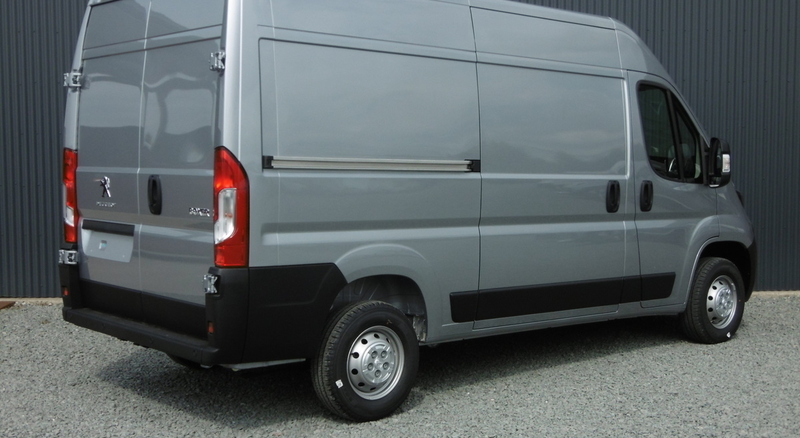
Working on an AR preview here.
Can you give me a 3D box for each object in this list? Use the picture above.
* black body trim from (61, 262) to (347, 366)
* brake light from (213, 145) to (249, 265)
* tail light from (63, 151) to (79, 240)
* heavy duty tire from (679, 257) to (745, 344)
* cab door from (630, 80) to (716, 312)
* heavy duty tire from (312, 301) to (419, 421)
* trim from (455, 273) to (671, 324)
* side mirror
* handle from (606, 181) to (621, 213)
[{"bbox_3d":[-1.250,0.430,5.819,0.795,0.505,2.000,-2,4,-40],"label":"black body trim"},{"bbox_3d":[-0.836,-0.055,4.918,0.140,0.600,0.150,-2,4,-40],"label":"brake light"},{"bbox_3d":[-2.041,-0.147,6.331,0.140,0.600,0.150,-2,4,-40],"label":"tail light"},{"bbox_3d":[2.445,0.643,7.808,0.684,0.684,0.220,-2,4,-40],"label":"heavy duty tire"},{"bbox_3d":[1.982,-0.218,7.304,1.060,1.680,0.210,-2,4,-40],"label":"cab door"},{"bbox_3d":[-0.192,0.794,5.588,0.684,0.684,0.220,-2,4,-40],"label":"heavy duty tire"},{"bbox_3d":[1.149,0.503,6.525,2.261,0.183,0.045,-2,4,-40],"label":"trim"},{"bbox_3d":[2.333,-0.415,7.301,0.140,0.365,0.200,-2,4,-40],"label":"side mirror"},{"bbox_3d":[1.452,-0.152,6.737,0.115,0.219,0.050,-2,4,-40],"label":"handle"}]

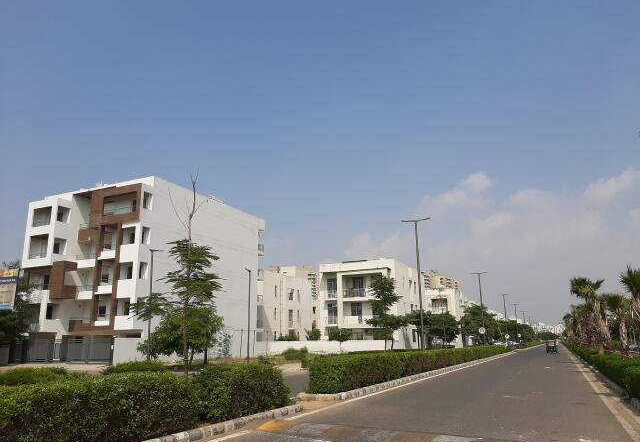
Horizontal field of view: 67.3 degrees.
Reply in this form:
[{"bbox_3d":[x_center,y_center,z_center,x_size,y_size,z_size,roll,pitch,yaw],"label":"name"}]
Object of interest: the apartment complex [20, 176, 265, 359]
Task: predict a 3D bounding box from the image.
[{"bbox_3d":[-18.872,6.976,53.705,17.500,16.600,19.200,-7,-16,25],"label":"apartment complex"}]

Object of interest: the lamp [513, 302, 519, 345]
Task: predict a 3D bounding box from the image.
[{"bbox_3d":[46.951,24.764,113.767,2.100,10.050,0.300,-7,-16,25],"label":"lamp"}]

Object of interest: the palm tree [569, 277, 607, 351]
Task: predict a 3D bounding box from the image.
[{"bbox_3d":[26.491,9.152,46.406,3.300,7.500,3.300,-7,-16,25],"label":"palm tree"}]

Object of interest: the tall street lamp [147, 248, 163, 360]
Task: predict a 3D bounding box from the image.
[{"bbox_3d":[-10.992,5.708,31.551,0.180,7.750,1.150,-7,-16,25],"label":"tall street lamp"}]

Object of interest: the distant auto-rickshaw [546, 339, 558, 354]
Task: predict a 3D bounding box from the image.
[{"bbox_3d":[30.083,16.260,62.402,1.350,1.720,2.700,-7,-16,25],"label":"distant auto-rickshaw"}]

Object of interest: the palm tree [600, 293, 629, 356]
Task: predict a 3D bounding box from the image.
[{"bbox_3d":[24.285,8.491,39.034,2.400,5.200,2.400,-7,-16,25],"label":"palm tree"}]

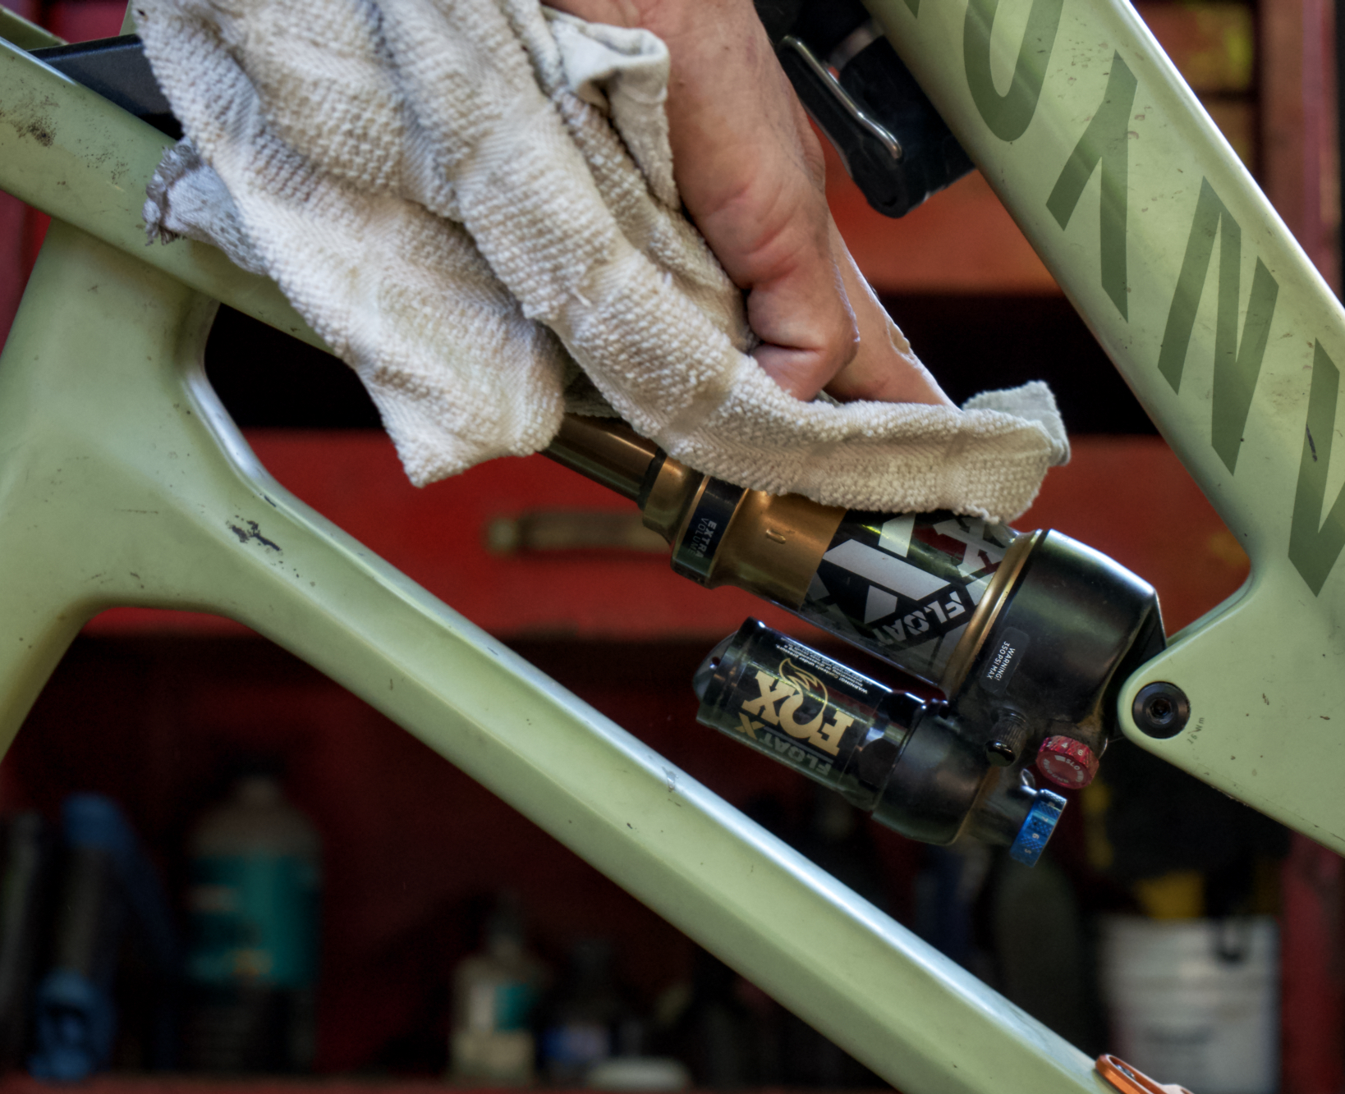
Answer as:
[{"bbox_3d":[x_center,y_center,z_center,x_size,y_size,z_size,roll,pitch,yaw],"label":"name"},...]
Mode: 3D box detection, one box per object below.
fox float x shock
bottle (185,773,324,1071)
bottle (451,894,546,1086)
[{"bbox_3d":[0.027,0.006,0.768,0.240,0.089,0.056,26,0,7],"label":"fox float x shock"},{"bbox_3d":[-0.249,0.221,1.620,0.078,0.183,0.078,0,-3,0],"label":"bottle"},{"bbox_3d":[-0.102,0.256,1.590,0.050,0.108,0.050,1,-3,-6],"label":"bottle"}]

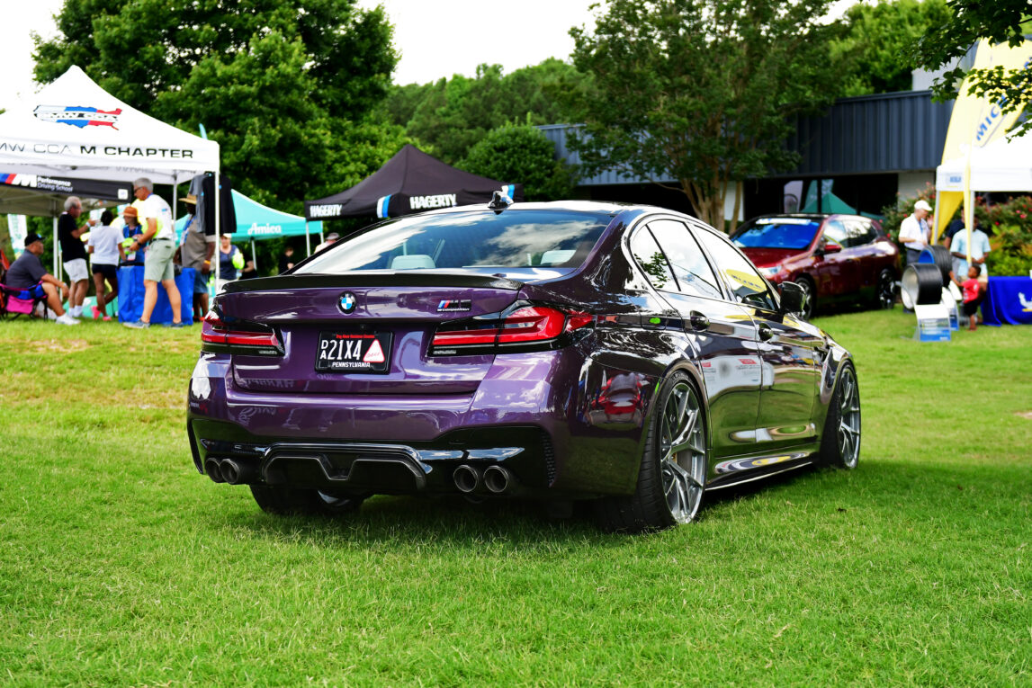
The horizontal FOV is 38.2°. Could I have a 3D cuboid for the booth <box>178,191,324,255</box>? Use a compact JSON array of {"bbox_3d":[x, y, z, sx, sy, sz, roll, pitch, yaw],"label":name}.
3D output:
[{"bbox_3d":[-6.696,-2.114,35.000,3.050,3.250,3.050,3,4,41],"label":"booth"}]

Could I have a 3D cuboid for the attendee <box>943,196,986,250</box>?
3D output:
[{"bbox_3d":[6.922,-1.262,22.800,0.550,1.770,0.380,1,3,14],"label":"attendee"}]

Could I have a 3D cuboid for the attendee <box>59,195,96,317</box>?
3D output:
[{"bbox_3d":[-6.055,-1.200,20.600,0.530,1.690,0.500,-1,3,-18],"label":"attendee"}]

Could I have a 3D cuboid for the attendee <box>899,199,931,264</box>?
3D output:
[{"bbox_3d":[5.989,-1.263,22.300,0.450,1.780,0.520,2,4,37],"label":"attendee"}]

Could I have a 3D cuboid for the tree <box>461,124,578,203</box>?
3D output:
[{"bbox_3d":[-0.024,-3.567,39.000,3.000,4.400,3.000,0,3,0],"label":"tree"}]

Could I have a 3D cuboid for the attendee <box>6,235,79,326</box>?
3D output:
[{"bbox_3d":[-6.032,-0.826,19.000,1.000,1.170,0.600,1,3,12],"label":"attendee"}]

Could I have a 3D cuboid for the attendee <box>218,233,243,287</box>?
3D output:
[{"bbox_3d":[-4.894,-1.063,25.500,0.500,1.660,0.350,0,3,6],"label":"attendee"}]

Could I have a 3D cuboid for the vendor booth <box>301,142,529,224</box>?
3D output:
[{"bbox_3d":[-2.108,-2.316,29.600,3.050,3.300,3.050,-3,4,-44],"label":"vendor booth"}]

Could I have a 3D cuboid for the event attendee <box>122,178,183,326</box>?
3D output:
[{"bbox_3d":[-4.451,-1.116,18.300,0.720,1.810,0.580,1,3,21],"label":"event attendee"}]

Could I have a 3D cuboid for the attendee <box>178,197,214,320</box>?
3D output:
[{"bbox_3d":[-4.405,-1.188,20.500,0.500,1.740,0.600,-2,3,-29],"label":"attendee"}]

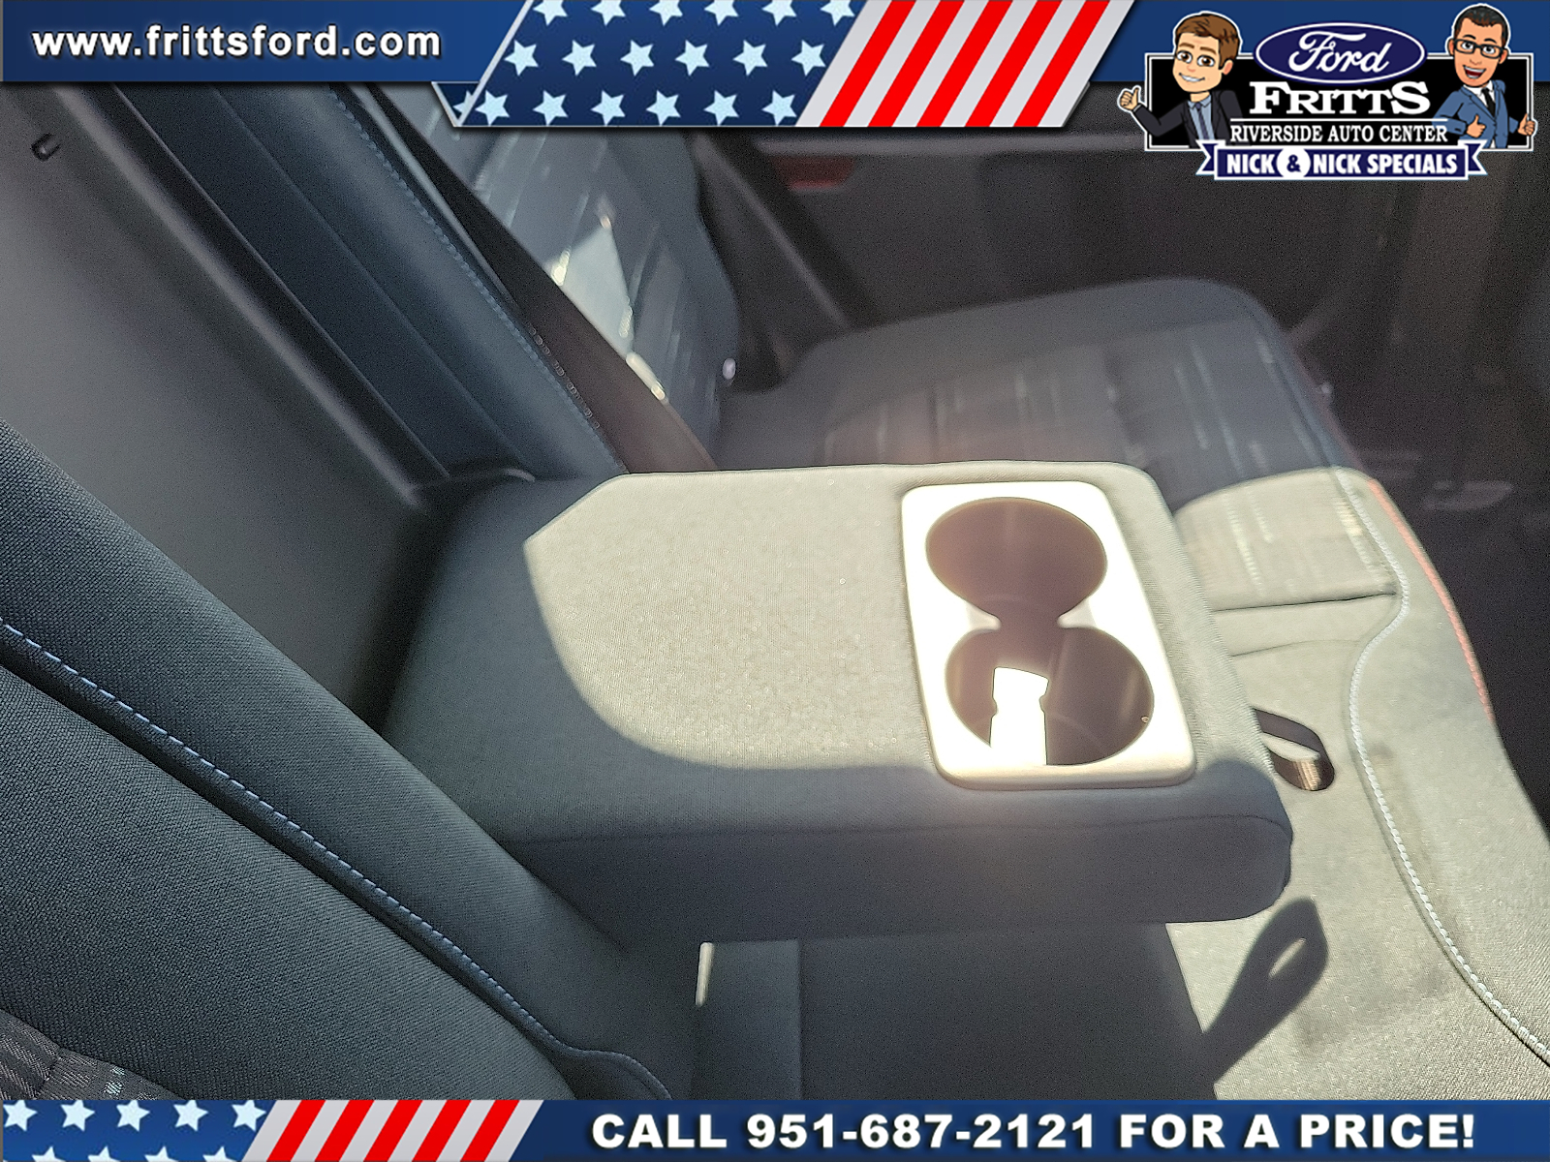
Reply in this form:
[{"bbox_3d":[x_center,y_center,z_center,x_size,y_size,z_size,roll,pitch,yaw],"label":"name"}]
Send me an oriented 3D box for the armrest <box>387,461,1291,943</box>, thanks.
[{"bbox_3d":[0.014,0.044,0.529,0.360,0.072,0.226,-2,42,2],"label":"armrest"}]

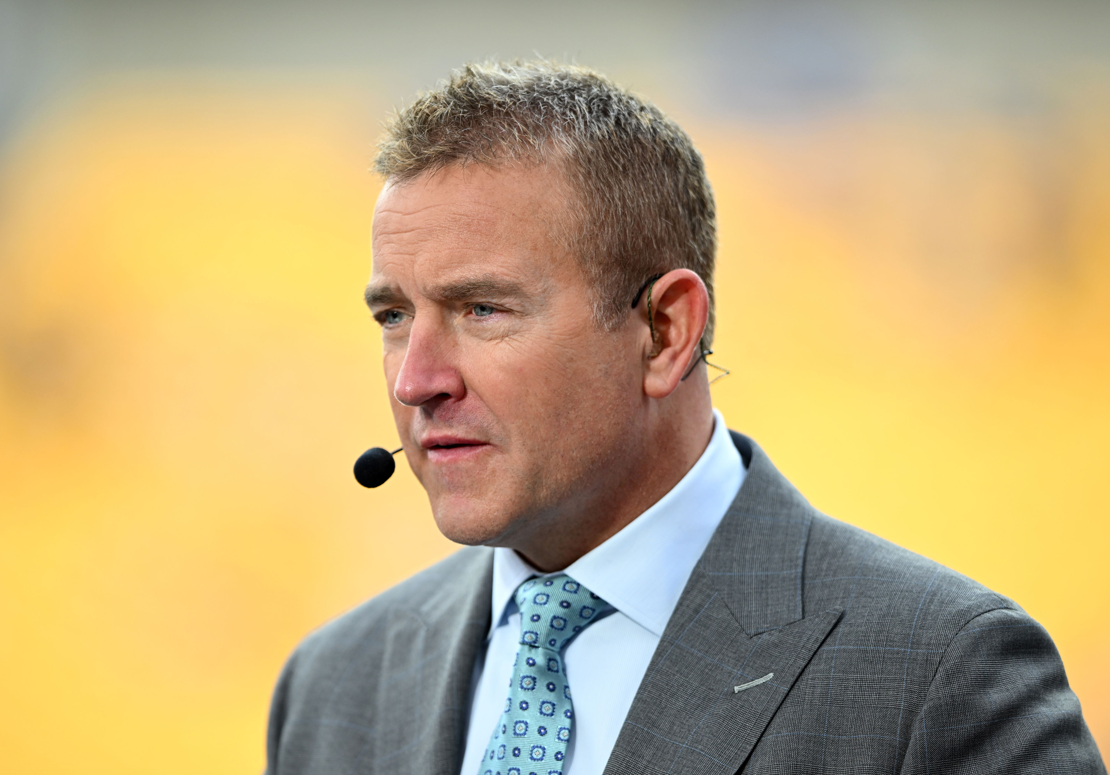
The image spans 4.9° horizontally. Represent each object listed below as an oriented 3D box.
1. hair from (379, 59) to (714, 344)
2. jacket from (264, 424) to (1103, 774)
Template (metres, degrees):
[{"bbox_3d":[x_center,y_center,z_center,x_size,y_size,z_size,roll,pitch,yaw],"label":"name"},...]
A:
[{"bbox_3d":[-0.004,-0.092,6.720,0.170,0.165,0.200,-2,-2,43],"label":"hair"},{"bbox_3d":[0.060,0.400,6.750,0.560,0.770,0.340,-1,-2,38],"label":"jacket"}]

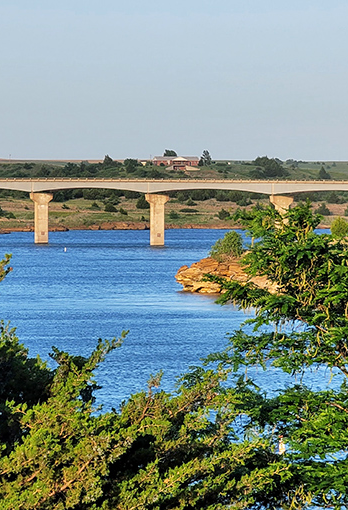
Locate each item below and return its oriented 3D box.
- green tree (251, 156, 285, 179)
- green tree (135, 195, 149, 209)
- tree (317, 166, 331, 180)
[{"bbox_3d":[50.330,-46.350,1280.000,16.950,11.650,14.300,0,2,0],"label":"green tree"},{"bbox_3d":[-13.560,-22.680,1040.000,6.240,5.600,6.030,0,2,0],"label":"green tree"},{"bbox_3d":[80.080,-43.670,1290.000,6.940,6.940,6.940,0,2,0],"label":"tree"}]

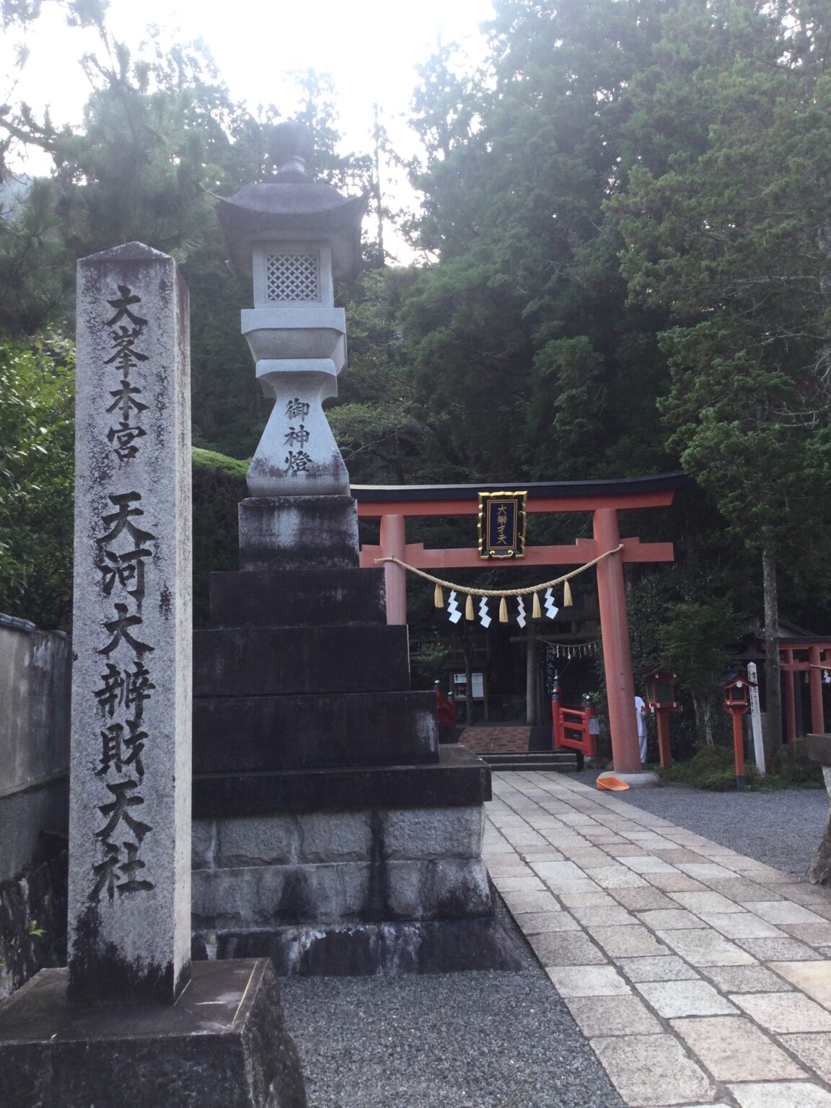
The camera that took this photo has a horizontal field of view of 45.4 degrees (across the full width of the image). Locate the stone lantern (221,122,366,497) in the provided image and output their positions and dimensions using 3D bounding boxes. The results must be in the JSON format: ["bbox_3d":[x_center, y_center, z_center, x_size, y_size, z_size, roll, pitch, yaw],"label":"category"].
[{"bbox_3d":[-0.866,-1.821,7.313,1.117,2.961,1.117,-2,-8,-2],"label":"stone lantern"}]

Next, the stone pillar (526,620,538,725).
[{"bbox_3d":[3.471,3.526,29.604,0.298,3.104,0.285,0,-8,-2],"label":"stone pillar"}]

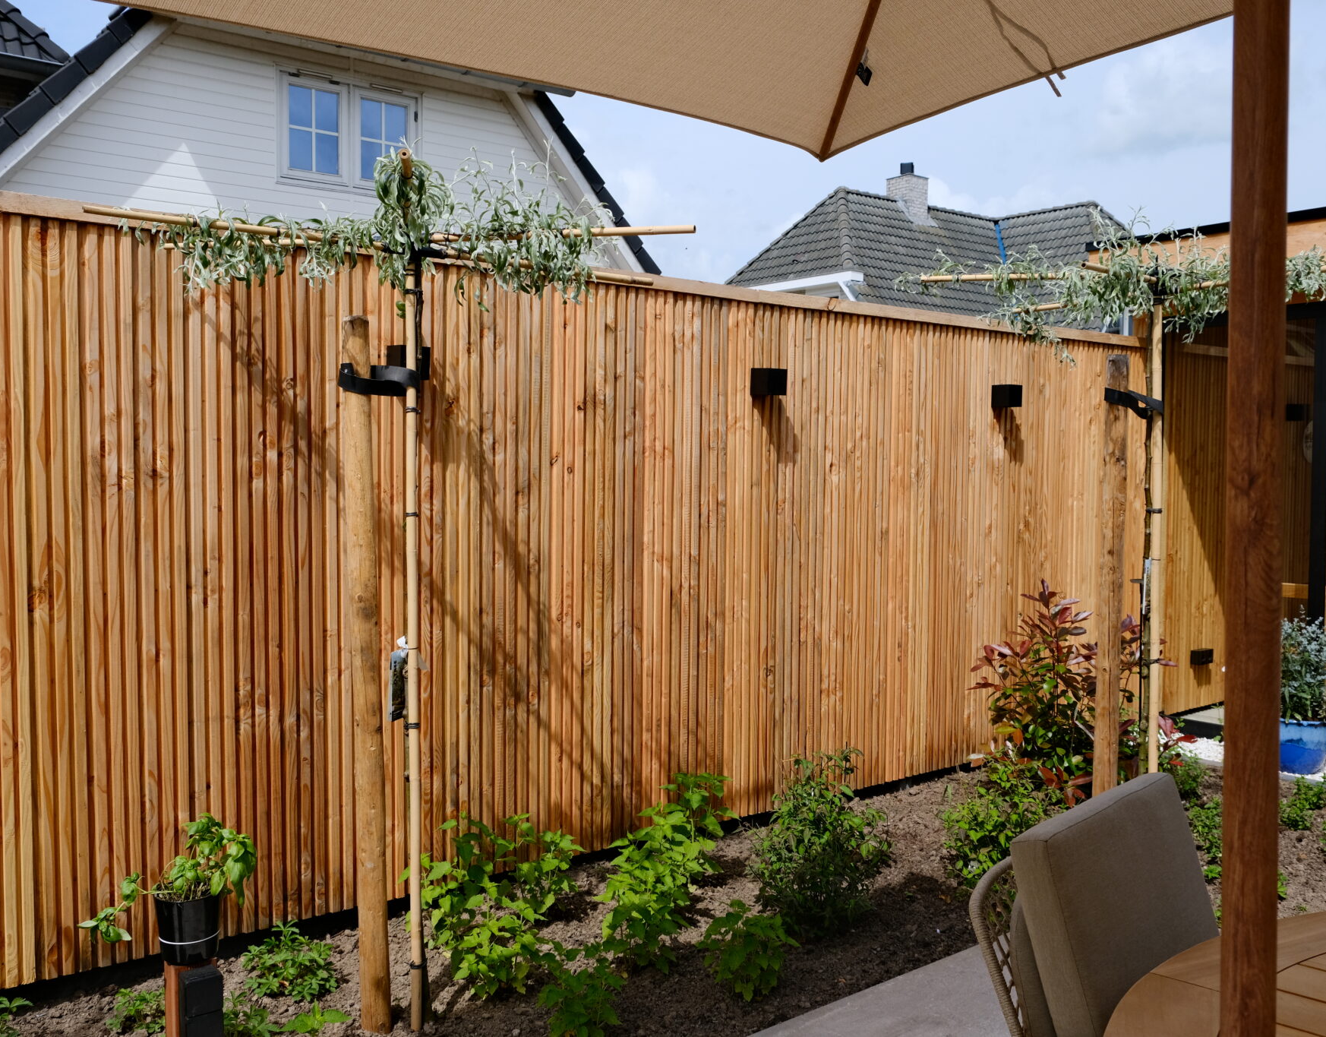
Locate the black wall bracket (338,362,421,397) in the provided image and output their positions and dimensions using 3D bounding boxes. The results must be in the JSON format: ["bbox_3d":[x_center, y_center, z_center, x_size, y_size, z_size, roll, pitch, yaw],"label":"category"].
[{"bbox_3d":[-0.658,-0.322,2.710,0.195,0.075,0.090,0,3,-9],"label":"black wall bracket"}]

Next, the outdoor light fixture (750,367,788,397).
[{"bbox_3d":[0.417,-0.529,4.541,0.099,0.100,0.099,-2,4,-37],"label":"outdoor light fixture"}]

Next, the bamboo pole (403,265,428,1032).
[{"bbox_3d":[-0.589,0.308,2.744,0.033,1.840,0.033,0,3,-11],"label":"bamboo pole"}]

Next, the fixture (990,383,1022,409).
[{"bbox_3d":[1.608,-0.569,5.452,0.099,0.100,0.099,-2,4,-37],"label":"fixture"}]

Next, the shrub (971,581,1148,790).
[{"bbox_3d":[1.695,0.752,4.972,0.760,0.949,0.720,-2,4,-37],"label":"shrub"}]

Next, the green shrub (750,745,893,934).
[{"bbox_3d":[0.484,0.962,3.533,0.410,0.470,0.390,1,3,9],"label":"green shrub"}]

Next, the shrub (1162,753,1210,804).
[{"bbox_3d":[2.167,1.047,4.835,0.200,0.195,0.190,2,3,22],"label":"shrub"}]

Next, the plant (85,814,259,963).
[{"bbox_3d":[-0.919,0.692,2.170,0.290,0.260,0.190,0,3,-17],"label":"plant"}]

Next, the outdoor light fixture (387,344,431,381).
[{"bbox_3d":[-0.787,-0.480,3.620,0.099,0.100,0.099,-2,4,-37],"label":"outdoor light fixture"}]

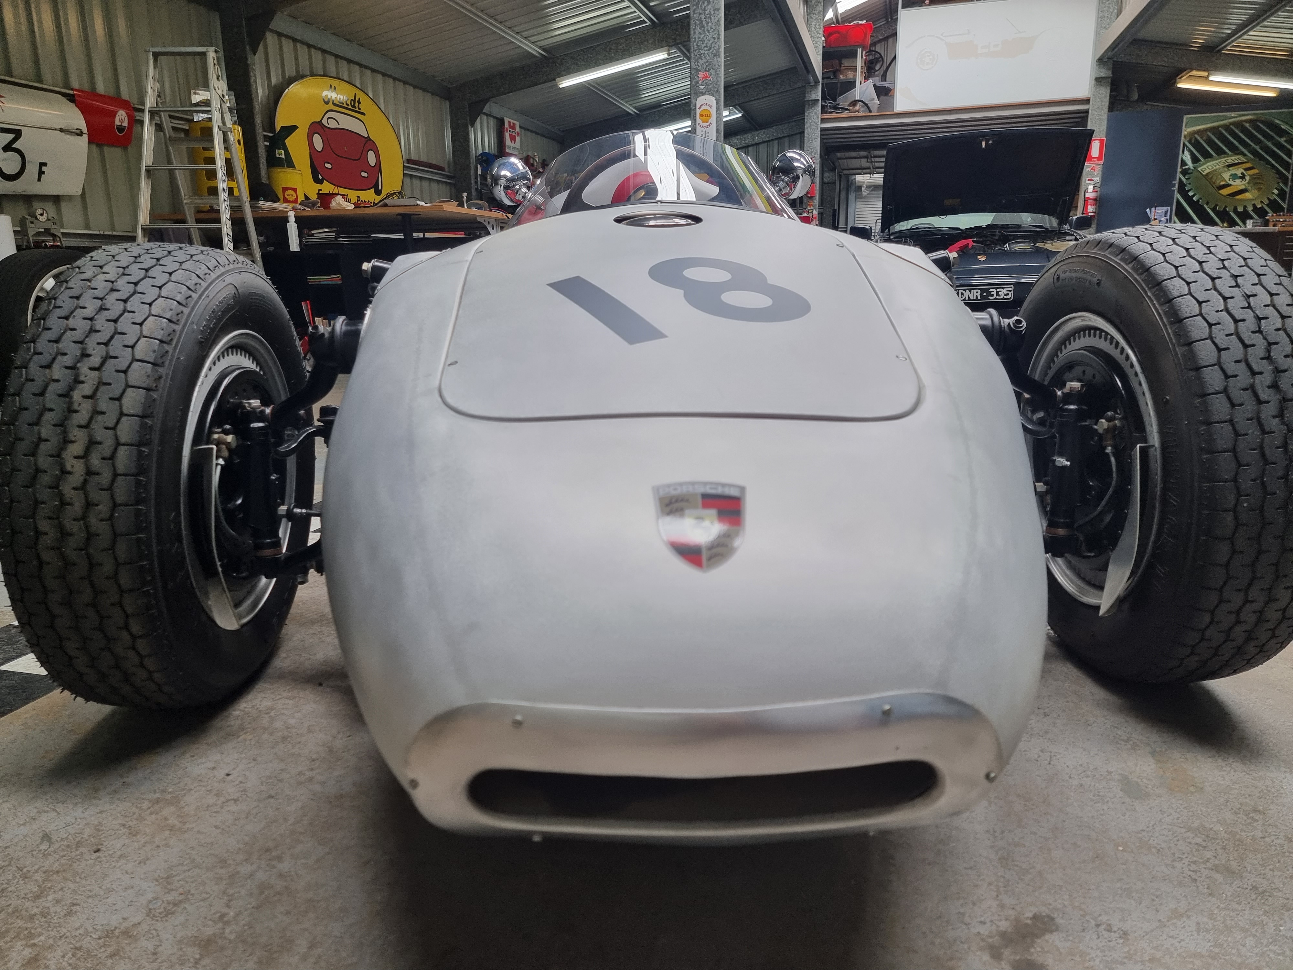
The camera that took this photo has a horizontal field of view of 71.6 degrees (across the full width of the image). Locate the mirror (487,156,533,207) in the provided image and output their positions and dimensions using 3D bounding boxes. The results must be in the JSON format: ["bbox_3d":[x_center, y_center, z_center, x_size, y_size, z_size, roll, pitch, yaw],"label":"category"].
[{"bbox_3d":[-0.299,-0.667,1.970,0.107,0.110,0.078,3,14,16],"label":"mirror"}]

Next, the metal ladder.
[{"bbox_3d":[-2.420,-1.395,4.860,0.570,1.800,0.950,-2,13,-3],"label":"metal ladder"}]

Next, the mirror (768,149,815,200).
[{"bbox_3d":[0.321,-0.687,1.985,0.107,0.110,0.078,-6,14,-19],"label":"mirror"}]

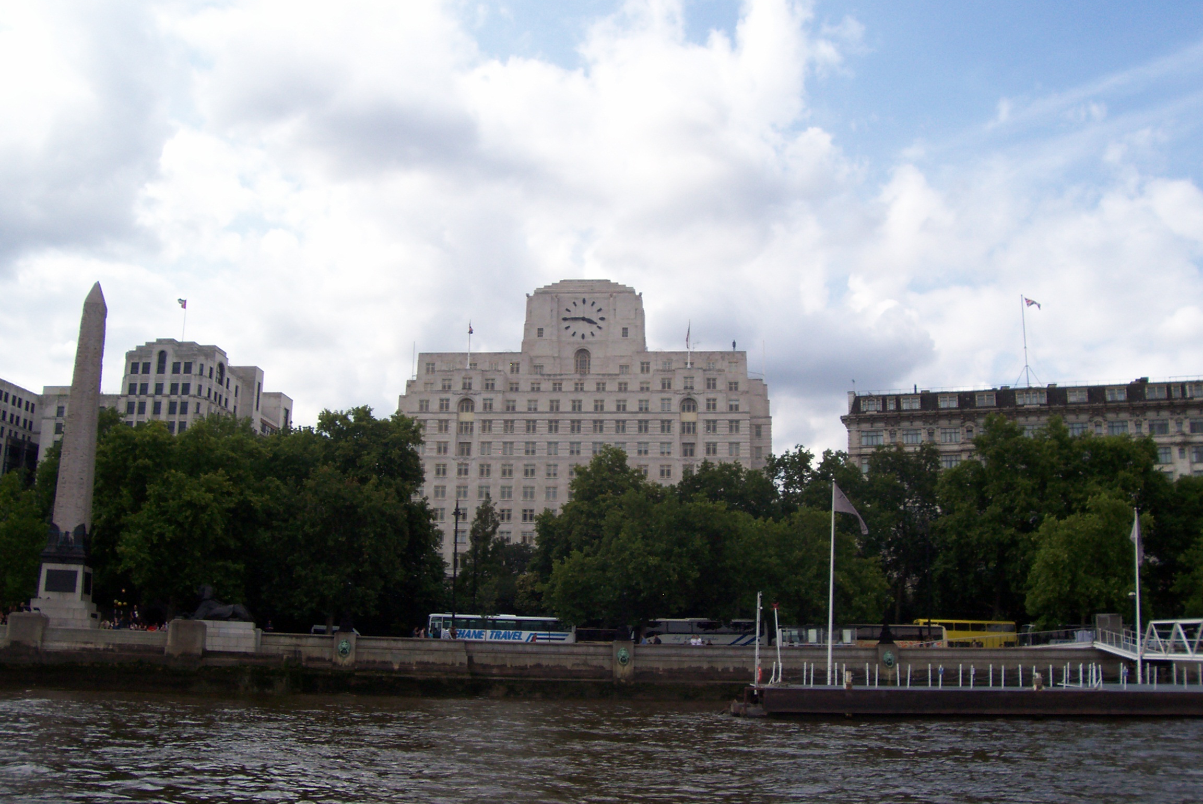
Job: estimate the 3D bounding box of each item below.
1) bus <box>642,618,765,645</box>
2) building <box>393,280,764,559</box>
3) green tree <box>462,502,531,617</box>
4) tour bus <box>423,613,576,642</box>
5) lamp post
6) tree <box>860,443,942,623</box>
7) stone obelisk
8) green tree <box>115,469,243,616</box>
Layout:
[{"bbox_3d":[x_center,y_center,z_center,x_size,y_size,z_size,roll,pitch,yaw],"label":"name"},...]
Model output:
[{"bbox_3d":[8.250,20.134,99.513,12.000,3.400,2.550,3,-11,-8],"label":"bus"},{"bbox_3d":[-1.211,12.103,214.788,64.000,64.000,36.000,0,-11,6],"label":"building"},{"bbox_3d":[-10.500,17.269,117.866,6.982,15.369,6.633,3,-11,-9],"label":"green tree"},{"bbox_3d":[-8.084,19.065,95.692,12.000,3.400,2.550,3,-11,-8],"label":"tour bus"},{"bbox_3d":[-11.594,13.904,93.550,0.750,12.300,0.750,3,-11,-9],"label":"lamp post"},{"bbox_3d":[30.372,14.957,119.490,8.600,21.936,8.600,3,-11,-8],"label":"tree"},{"bbox_3d":[-39.275,3.967,89.116,4.600,27.000,4.600,3,-12,-11],"label":"stone obelisk"},{"bbox_3d":[-34.052,12.632,94.745,10.278,14.594,9.765,3,-11,-10],"label":"green tree"}]

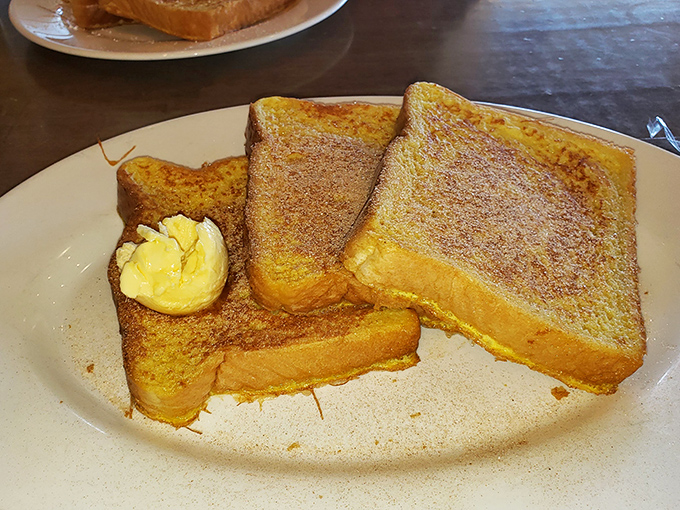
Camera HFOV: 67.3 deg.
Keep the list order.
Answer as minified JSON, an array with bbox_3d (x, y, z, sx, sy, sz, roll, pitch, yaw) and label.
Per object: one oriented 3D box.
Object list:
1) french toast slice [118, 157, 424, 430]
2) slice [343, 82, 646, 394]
[{"bbox_3d":[-0.036,0.002,0.211,0.111,0.021,0.119,-9,51,-12],"label":"french toast slice"},{"bbox_3d":[0.068,-0.019,0.214,0.111,0.021,0.119,21,51,1],"label":"slice"}]

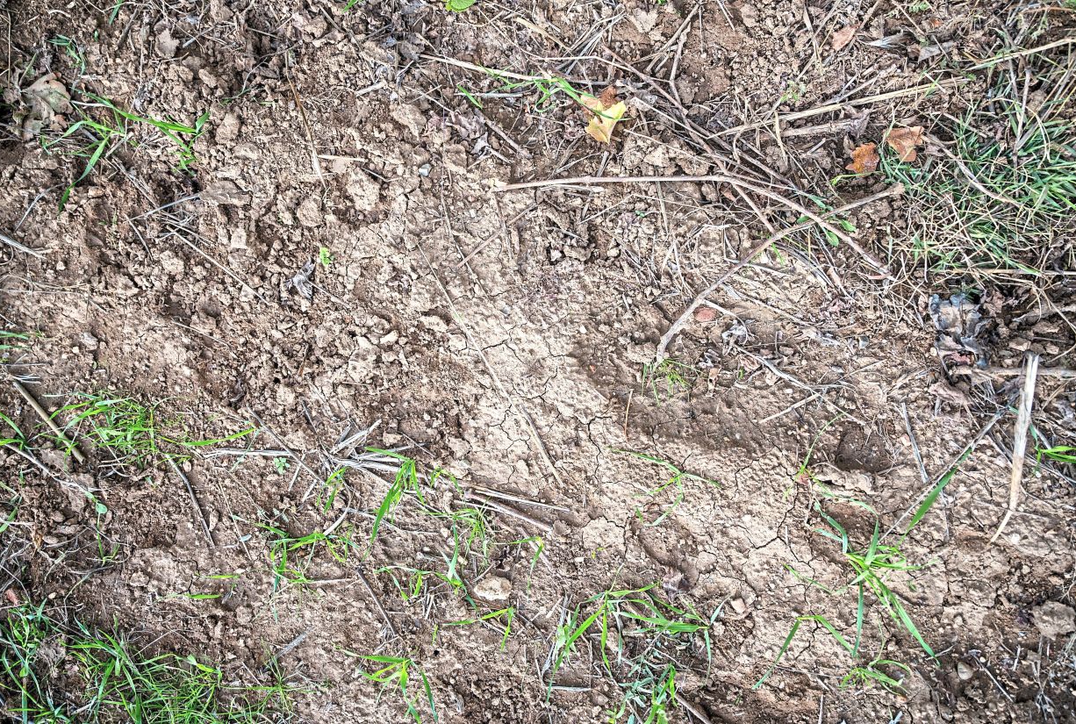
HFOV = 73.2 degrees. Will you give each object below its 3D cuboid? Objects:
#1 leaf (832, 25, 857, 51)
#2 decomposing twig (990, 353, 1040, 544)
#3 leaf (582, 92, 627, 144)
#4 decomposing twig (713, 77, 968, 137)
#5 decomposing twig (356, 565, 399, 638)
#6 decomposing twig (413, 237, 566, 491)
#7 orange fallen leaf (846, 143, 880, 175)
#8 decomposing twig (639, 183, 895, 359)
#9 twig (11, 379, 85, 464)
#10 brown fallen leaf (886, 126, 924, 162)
[{"bbox_3d":[0.525,-0.550,1.238,0.060,0.012,0.029,-43,83,-7],"label":"leaf"},{"bbox_3d":[0.738,0.132,1.109,0.033,0.022,0.305,19,81,3],"label":"decomposing twig"},{"bbox_3d":[0.104,-0.407,1.204,0.066,0.022,0.101,-25,81,-4],"label":"leaf"},{"bbox_3d":[0.505,-0.425,1.210,0.447,0.016,0.023,-12,80,-2],"label":"decomposing twig"},{"bbox_3d":[-0.238,0.356,1.080,0.009,0.009,0.119,-32,82,-5],"label":"decomposing twig"},{"bbox_3d":[-0.079,-0.001,1.141,0.017,0.012,0.464,-30,81,-5],"label":"decomposing twig"},{"bbox_3d":[0.537,-0.337,1.199,0.063,0.015,0.050,-36,82,-6],"label":"orange fallen leaf"},{"bbox_3d":[0.374,-0.163,1.154,0.492,0.035,0.066,-35,82,-6],"label":"decomposing twig"},{"bbox_3d":[-0.762,0.093,1.126,0.009,0.010,0.179,-45,83,-7],"label":"twig"},{"bbox_3d":[0.605,-0.362,1.202,0.061,0.018,0.060,41,82,7],"label":"brown fallen leaf"}]

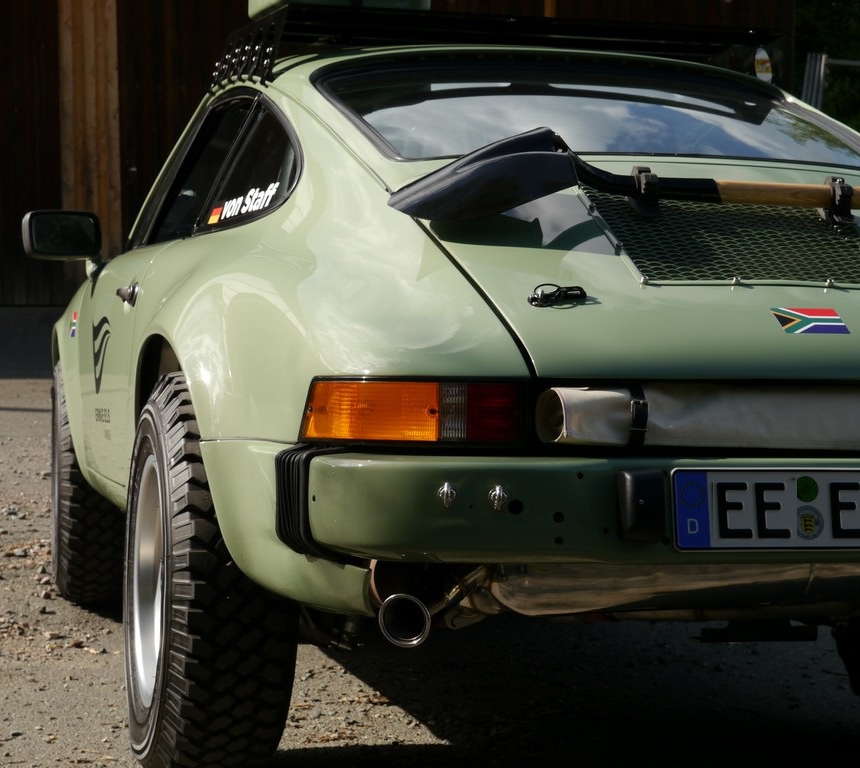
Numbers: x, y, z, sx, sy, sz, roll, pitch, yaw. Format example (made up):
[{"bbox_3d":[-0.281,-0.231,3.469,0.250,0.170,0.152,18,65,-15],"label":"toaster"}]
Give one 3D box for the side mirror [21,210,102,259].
[{"bbox_3d":[-0.900,-0.365,5.060,0.190,0.117,0.090,-1,2,-24],"label":"side mirror"}]

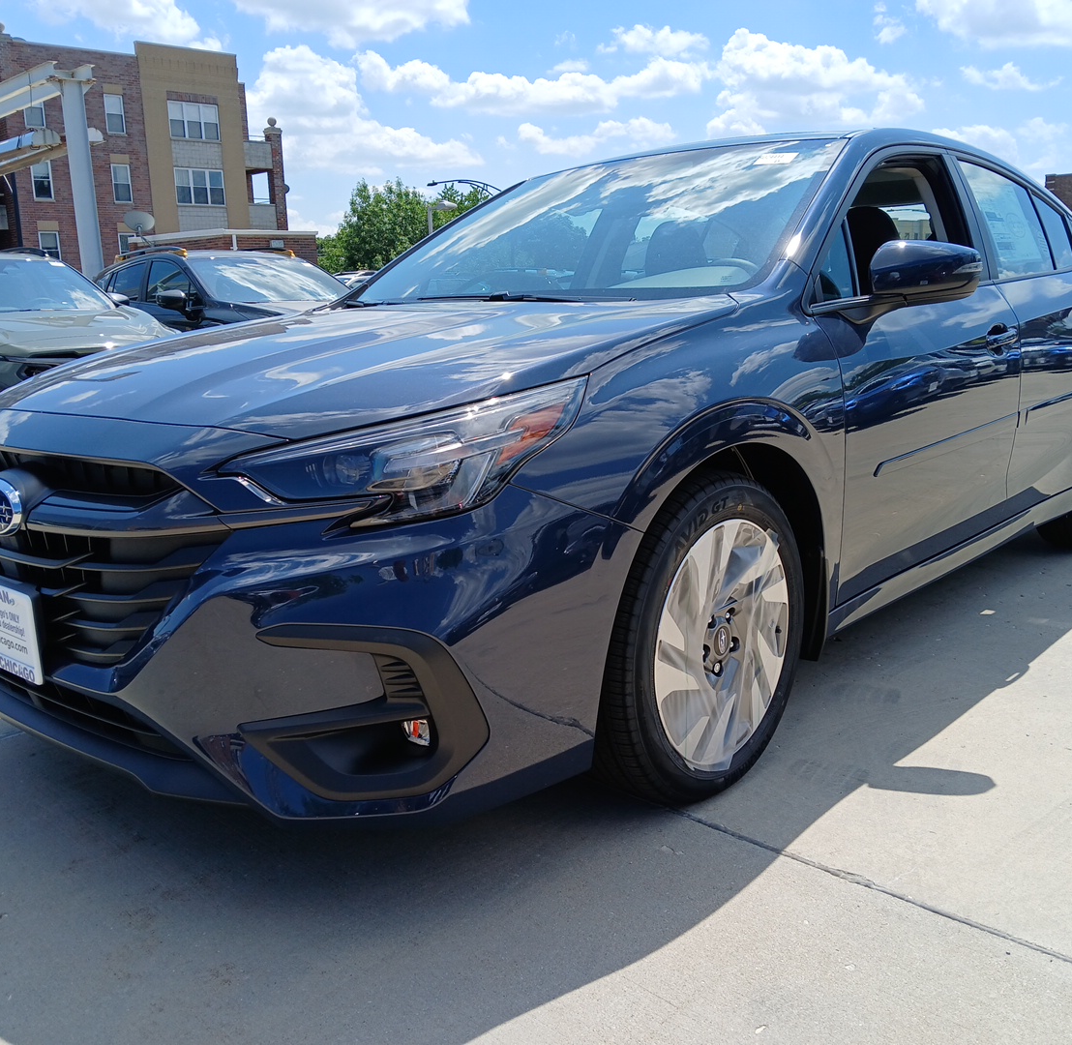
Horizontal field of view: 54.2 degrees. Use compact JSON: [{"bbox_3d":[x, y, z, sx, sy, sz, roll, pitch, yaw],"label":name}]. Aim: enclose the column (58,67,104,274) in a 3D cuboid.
[{"bbox_3d":[-6.753,-4.284,15.953,0.280,4.790,0.280,8,15,43],"label":"column"}]

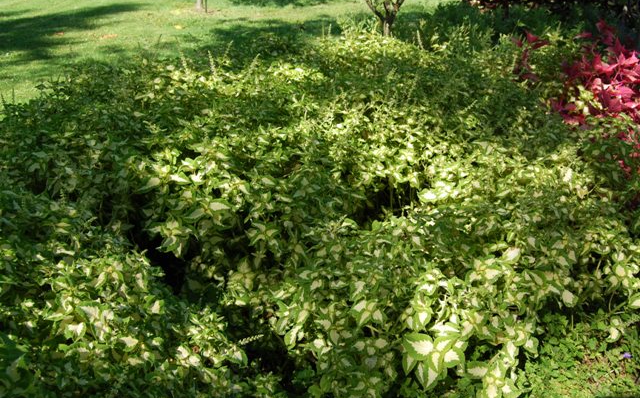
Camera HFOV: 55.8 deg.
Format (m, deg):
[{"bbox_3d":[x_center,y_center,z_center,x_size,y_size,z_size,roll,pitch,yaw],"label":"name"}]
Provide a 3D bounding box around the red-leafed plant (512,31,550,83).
[{"bbox_3d":[1.751,-1.167,5.000,0.310,0.420,0.300,0,25,0],"label":"red-leafed plant"}]

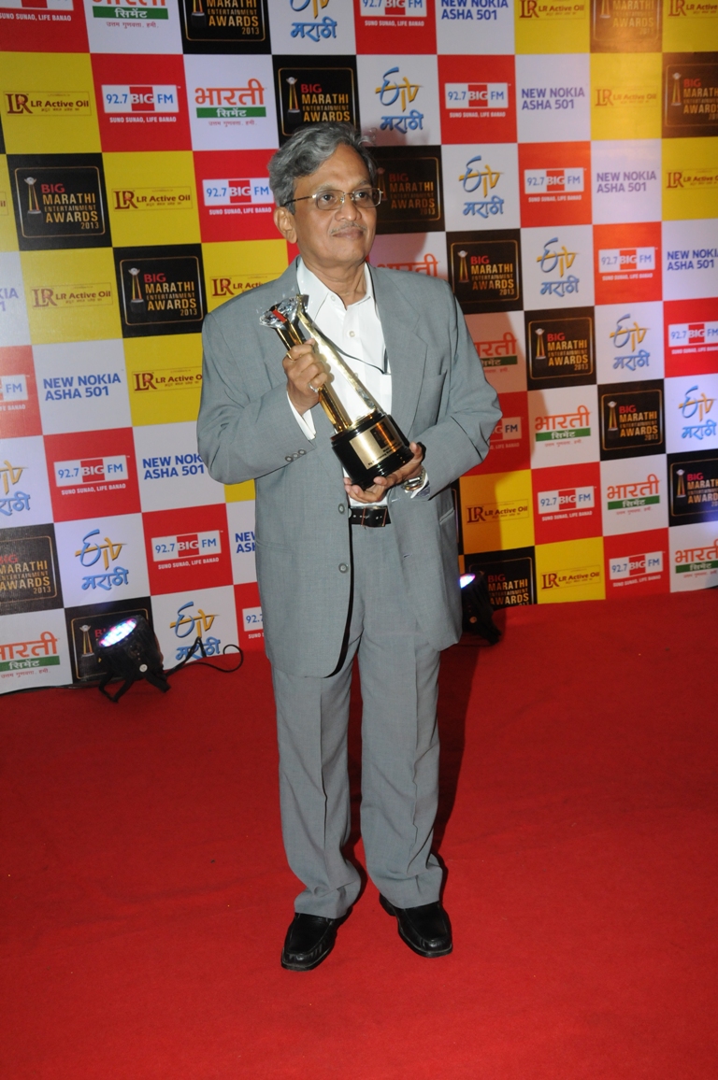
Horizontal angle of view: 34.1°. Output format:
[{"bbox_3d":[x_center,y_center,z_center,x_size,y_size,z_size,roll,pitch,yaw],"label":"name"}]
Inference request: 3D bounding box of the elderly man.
[{"bbox_3d":[-0.010,0.026,2.332,0.600,1.645,0.390,-6,11,-11],"label":"elderly man"}]

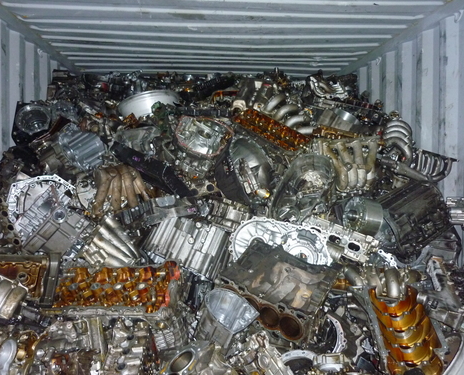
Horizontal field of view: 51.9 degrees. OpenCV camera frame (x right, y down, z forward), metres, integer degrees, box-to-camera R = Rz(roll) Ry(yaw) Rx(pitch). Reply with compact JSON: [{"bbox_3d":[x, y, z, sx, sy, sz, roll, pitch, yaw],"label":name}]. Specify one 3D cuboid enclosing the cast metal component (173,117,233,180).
[{"bbox_3d":[-0.165,-0.212,2.660,0.320,0.300,0.250,-1,-28,3],"label":"cast metal component"}]

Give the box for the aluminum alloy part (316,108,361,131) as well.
[{"bbox_3d":[0.677,-0.432,3.030,0.270,0.130,0.180,5,18,-5],"label":"aluminum alloy part"}]

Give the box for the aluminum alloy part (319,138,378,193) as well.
[{"bbox_3d":[0.635,-0.132,2.620,0.340,0.310,0.140,2,-25,-2],"label":"aluminum alloy part"}]

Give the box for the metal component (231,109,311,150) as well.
[{"bbox_3d":[0.225,-0.320,2.720,0.450,0.120,0.190,27,33,19],"label":"metal component"}]

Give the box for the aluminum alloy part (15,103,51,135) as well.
[{"bbox_3d":[-1.105,-0.381,2.650,0.180,0.170,0.120,0,-9,-10],"label":"aluminum alloy part"}]

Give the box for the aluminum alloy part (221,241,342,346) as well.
[{"bbox_3d":[0.171,0.381,1.799,0.359,0.149,0.269,18,34,22],"label":"aluminum alloy part"}]

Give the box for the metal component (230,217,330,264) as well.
[{"bbox_3d":[0.203,0.252,2.000,0.410,0.280,0.130,11,-21,5],"label":"metal component"}]

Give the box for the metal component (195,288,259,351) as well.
[{"bbox_3d":[-0.018,0.430,1.540,0.170,0.160,0.140,16,35,-13],"label":"metal component"}]

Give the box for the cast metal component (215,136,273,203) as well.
[{"bbox_3d":[0.077,-0.108,2.620,0.160,0.360,0.320,-28,1,27],"label":"cast metal component"}]

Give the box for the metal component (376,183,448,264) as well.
[{"bbox_3d":[0.810,0.148,2.140,0.310,0.250,0.240,-34,11,-36],"label":"metal component"}]

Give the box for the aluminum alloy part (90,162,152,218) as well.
[{"bbox_3d":[-0.547,0.009,2.380,0.280,0.270,0.140,0,-30,0],"label":"aluminum alloy part"}]

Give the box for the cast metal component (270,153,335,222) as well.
[{"bbox_3d":[0.370,0.005,2.500,0.310,0.330,0.260,5,-6,7],"label":"cast metal component"}]

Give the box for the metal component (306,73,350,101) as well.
[{"bbox_3d":[0.740,-0.777,3.680,0.310,0.180,0.180,0,-6,0],"label":"metal component"}]

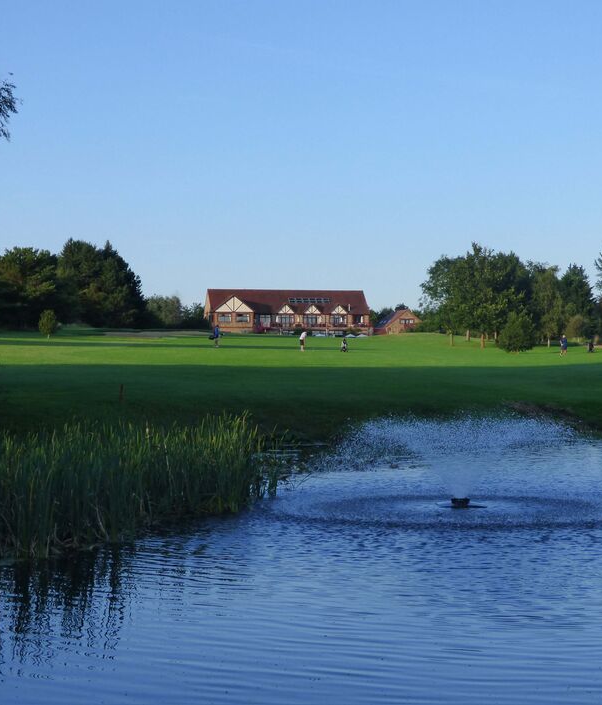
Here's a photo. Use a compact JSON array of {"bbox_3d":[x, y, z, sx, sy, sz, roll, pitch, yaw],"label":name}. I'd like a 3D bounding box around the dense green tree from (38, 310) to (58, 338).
[{"bbox_3d":[-30.360,-3.320,172.000,2.510,3.410,2.500,0,0,0],"label":"dense green tree"}]

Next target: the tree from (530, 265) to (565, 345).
[{"bbox_3d":[25.300,-4.830,148.000,4.010,8.640,4.200,0,0,0],"label":"tree"}]

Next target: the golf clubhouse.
[{"bbox_3d":[-2.500,-7.000,248.000,26.800,7.800,13.000,0,0,-9],"label":"golf clubhouse"}]

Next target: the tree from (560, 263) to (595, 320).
[{"bbox_3d":[31.070,-5.460,162.000,4.390,8.890,4.800,0,0,0],"label":"tree"}]

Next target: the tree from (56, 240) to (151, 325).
[{"bbox_3d":[-28.200,-9.760,205.000,13.530,12.960,12.500,0,0,0],"label":"tree"}]

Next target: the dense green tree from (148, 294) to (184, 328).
[{"bbox_3d":[-23.070,-6.810,245.000,6.810,6.130,6.500,0,0,0],"label":"dense green tree"}]

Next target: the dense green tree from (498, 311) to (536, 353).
[{"bbox_3d":[19.170,-1.850,128.000,3.380,3.780,3.400,0,0,0],"label":"dense green tree"}]

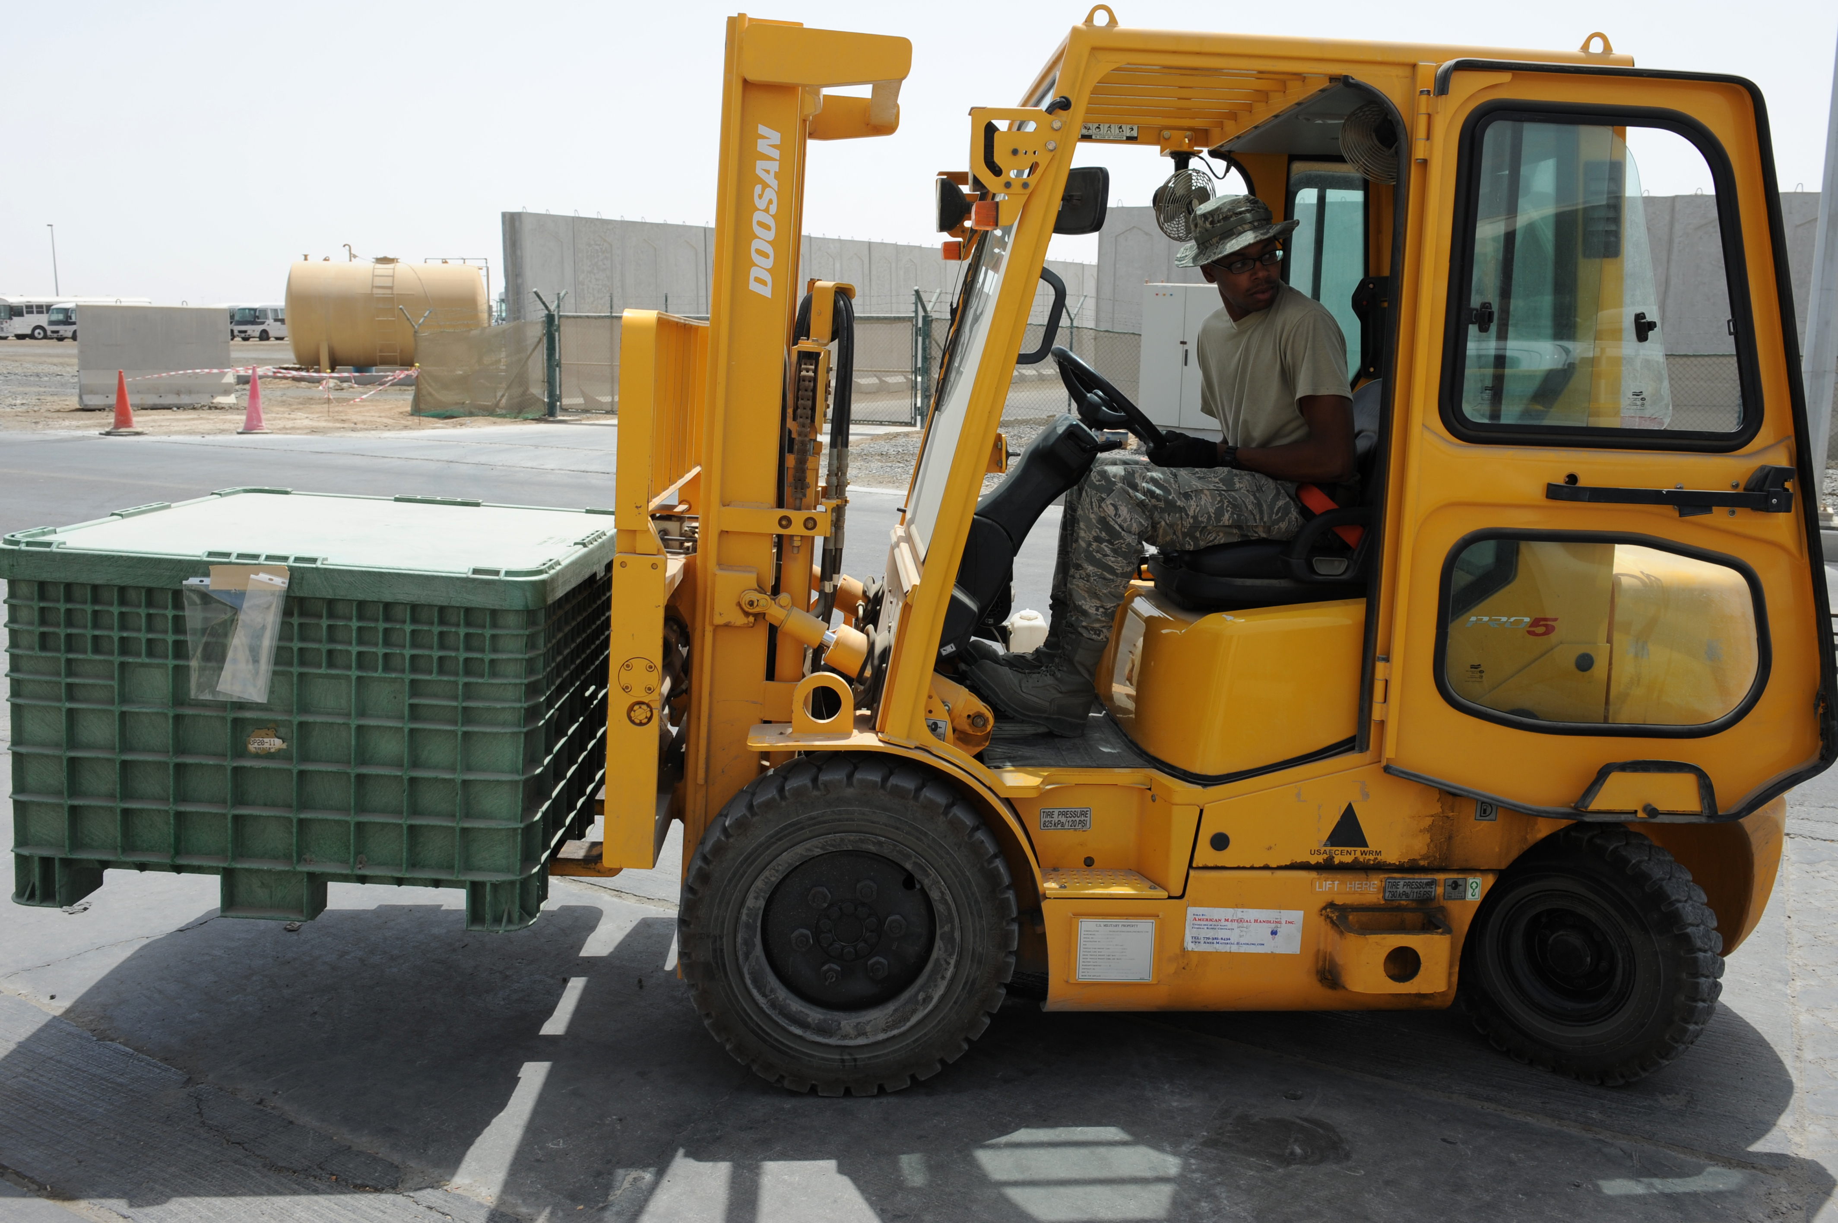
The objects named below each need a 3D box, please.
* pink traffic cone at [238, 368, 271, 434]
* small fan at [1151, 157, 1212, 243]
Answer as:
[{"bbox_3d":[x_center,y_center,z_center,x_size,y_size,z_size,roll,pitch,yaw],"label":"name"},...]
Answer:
[{"bbox_3d":[-9.587,-3.032,20.600,0.460,0.930,0.460,-4,12,-24],"label":"pink traffic cone"},{"bbox_3d":[0.679,-1.074,3.713,0.198,0.230,0.115,-6,13,-34],"label":"small fan"}]

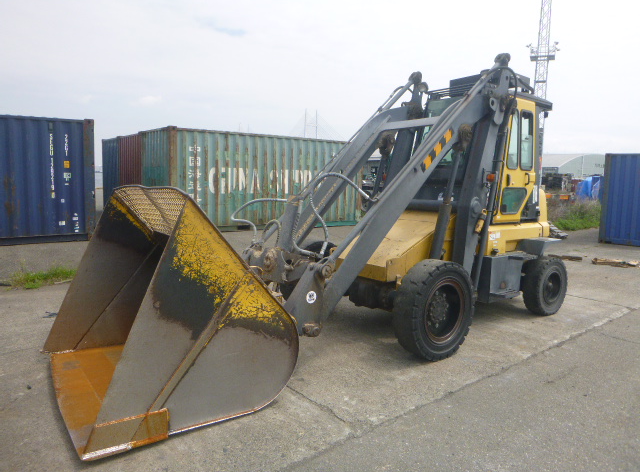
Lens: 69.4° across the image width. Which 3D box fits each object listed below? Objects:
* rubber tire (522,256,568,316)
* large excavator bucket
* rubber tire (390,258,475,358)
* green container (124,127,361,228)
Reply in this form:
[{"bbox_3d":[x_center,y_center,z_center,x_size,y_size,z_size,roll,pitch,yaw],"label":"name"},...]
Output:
[{"bbox_3d":[2.722,0.601,5.577,0.696,0.696,0.195,-4,9,-36],"label":"rubber tire"},{"bbox_3d":[-1.238,0.359,3.565,1.480,1.470,1.800,-4,9,-35],"label":"large excavator bucket"},{"bbox_3d":[1.036,0.655,4.111,0.869,0.869,0.209,-4,9,-38],"label":"rubber tire"},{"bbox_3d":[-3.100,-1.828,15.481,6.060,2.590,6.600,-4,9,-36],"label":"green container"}]

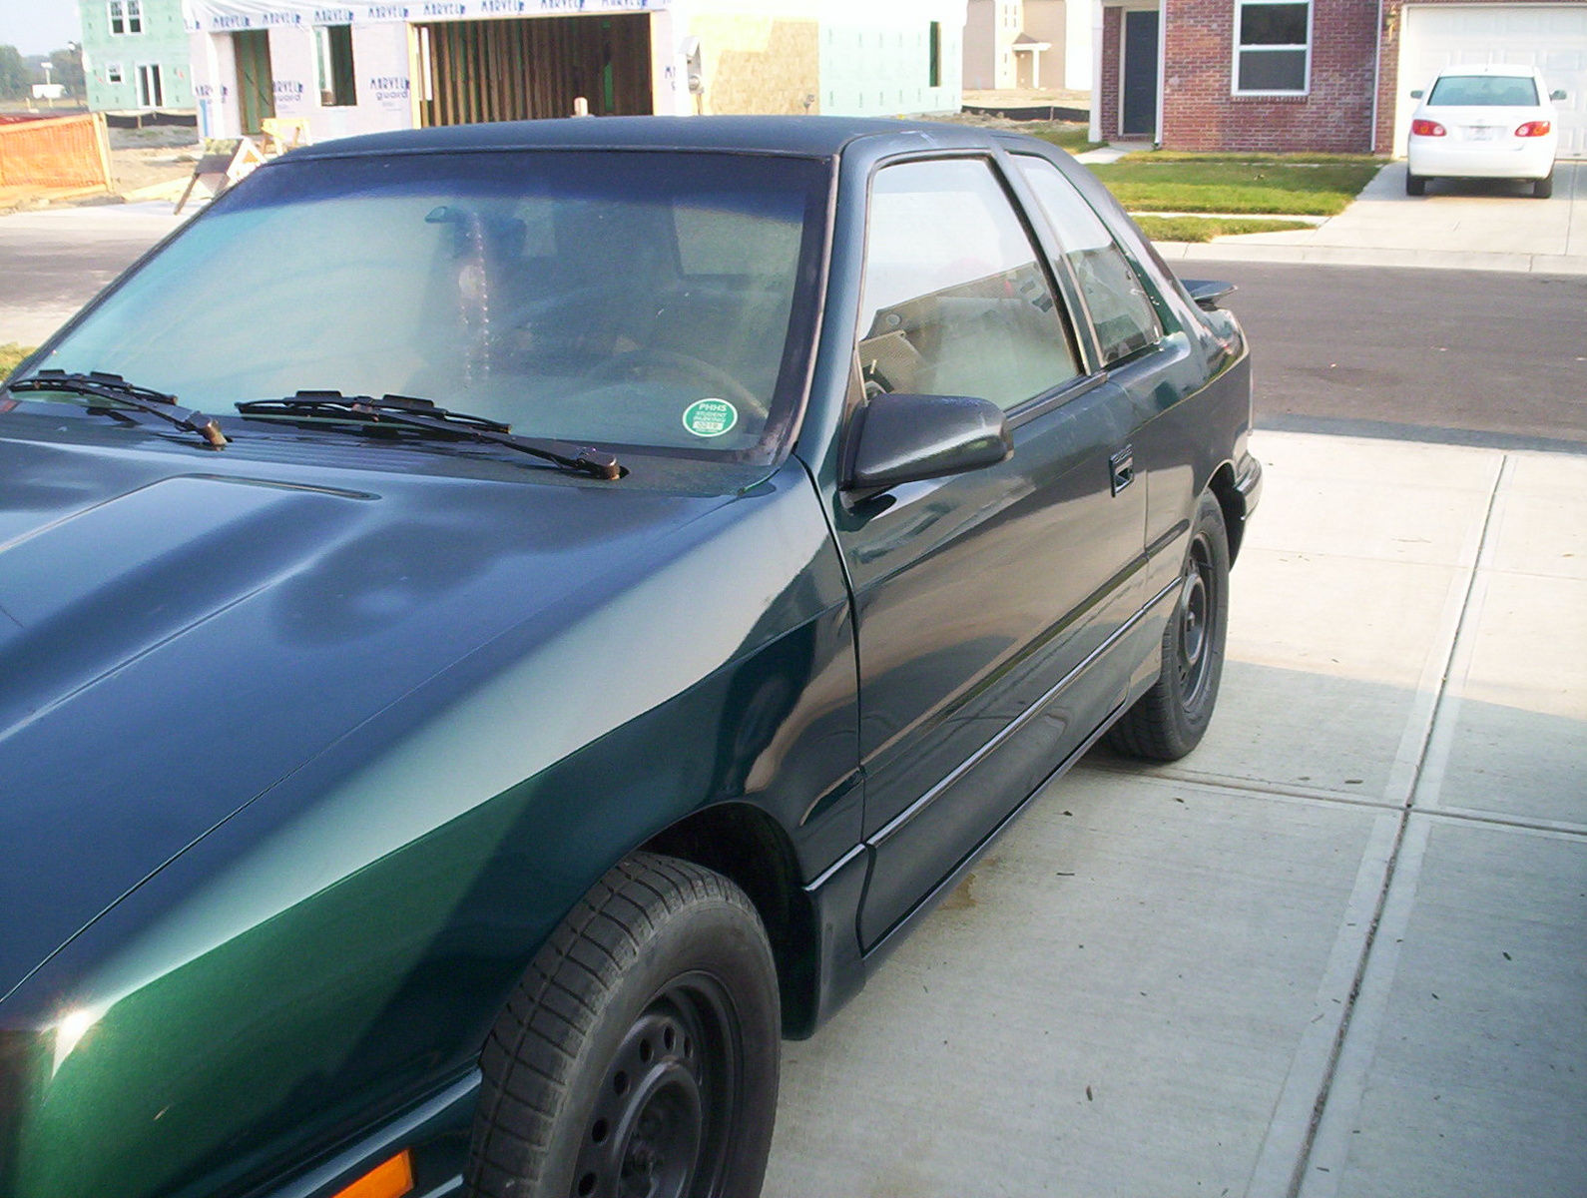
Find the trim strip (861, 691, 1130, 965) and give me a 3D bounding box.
[{"bbox_3d":[0.359,0.316,2.739,0.020,0.028,1.310,6,15,24],"label":"trim strip"}]

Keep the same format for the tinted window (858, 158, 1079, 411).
[{"bbox_3d":[0.241,-0.463,2.670,0.040,0.410,0.880,-20,3,28],"label":"tinted window"}]

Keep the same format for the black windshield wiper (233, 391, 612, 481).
[{"bbox_3d":[-0.498,-0.226,2.334,0.720,0.065,0.100,12,18,32],"label":"black windshield wiper"}]

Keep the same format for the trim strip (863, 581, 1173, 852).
[{"bbox_3d":[0.438,0.127,2.831,0.020,0.022,1.660,6,15,24],"label":"trim strip"}]

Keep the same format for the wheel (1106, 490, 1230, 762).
[{"bbox_3d":[0.831,0.046,3.969,0.195,0.607,0.607,6,15,24],"label":"wheel"}]

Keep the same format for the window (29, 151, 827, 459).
[{"bbox_3d":[-0.540,-0.474,2.591,1.340,0.090,0.610,6,55,24],"label":"window"}]

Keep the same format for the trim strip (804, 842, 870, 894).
[{"bbox_3d":[0.054,0.308,2.049,0.015,0.020,0.175,6,15,24],"label":"trim strip"}]

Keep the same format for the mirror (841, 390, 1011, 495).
[{"bbox_3d":[0.191,-0.203,2.217,0.190,0.130,0.160,6,15,24],"label":"mirror"}]

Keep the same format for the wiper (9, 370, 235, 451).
[{"bbox_3d":[-0.999,-0.282,2.574,0.620,0.065,0.100,14,19,38],"label":"wiper"}]

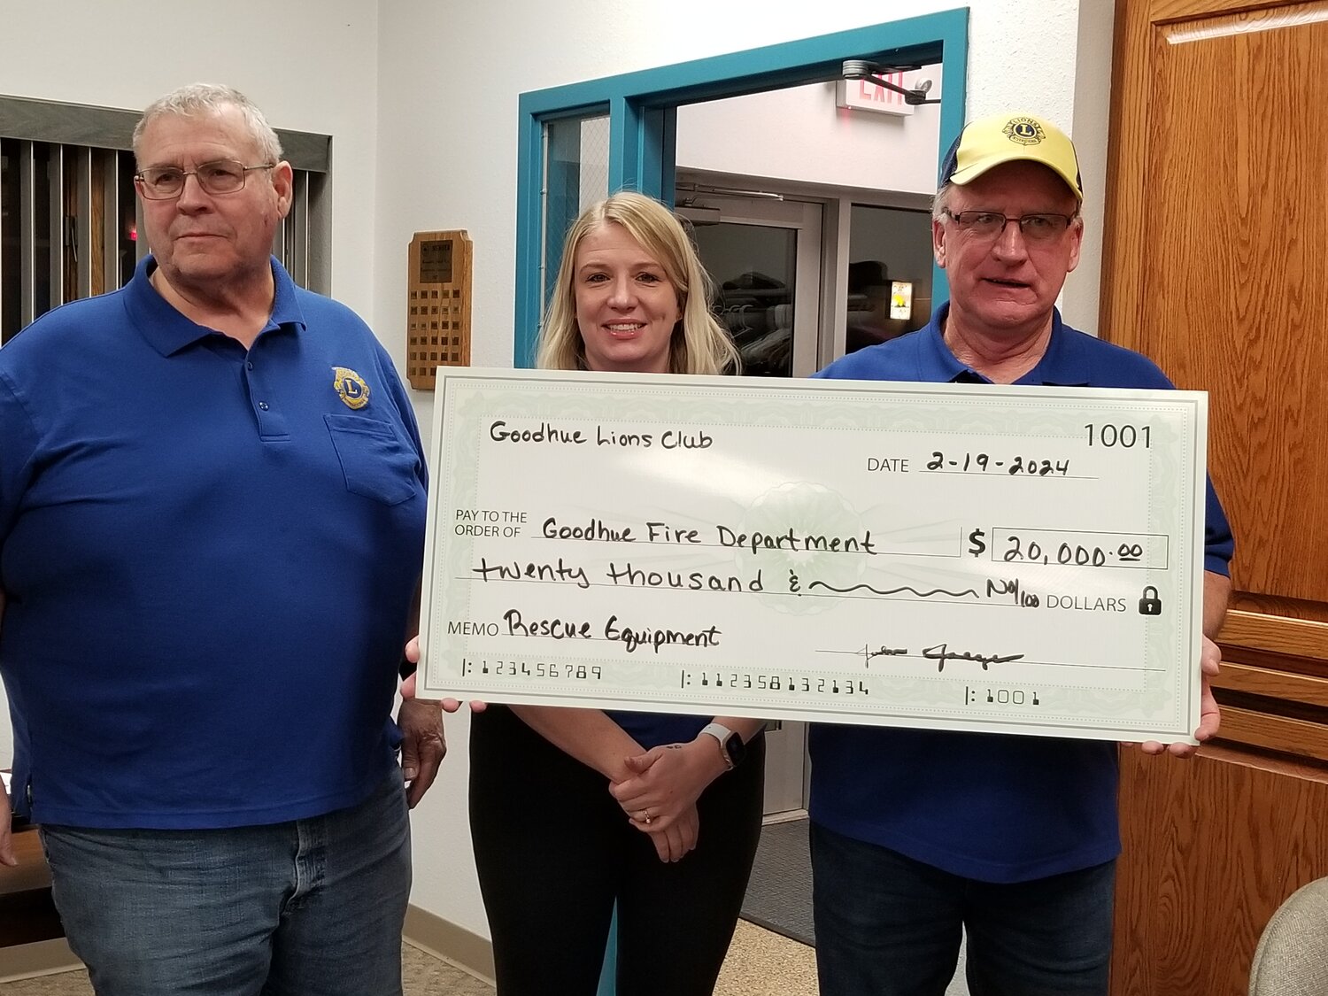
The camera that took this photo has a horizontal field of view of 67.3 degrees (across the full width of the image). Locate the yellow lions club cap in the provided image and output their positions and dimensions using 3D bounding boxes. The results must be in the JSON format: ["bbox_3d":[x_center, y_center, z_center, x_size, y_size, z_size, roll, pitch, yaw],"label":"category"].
[{"bbox_3d":[0.457,-0.446,1.310,0.178,0.138,0.270,4,7,12],"label":"yellow lions club cap"}]

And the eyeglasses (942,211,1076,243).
[{"bbox_3d":[0.454,-0.357,1.316,0.146,0.042,0.140,3,14,15],"label":"eyeglasses"}]

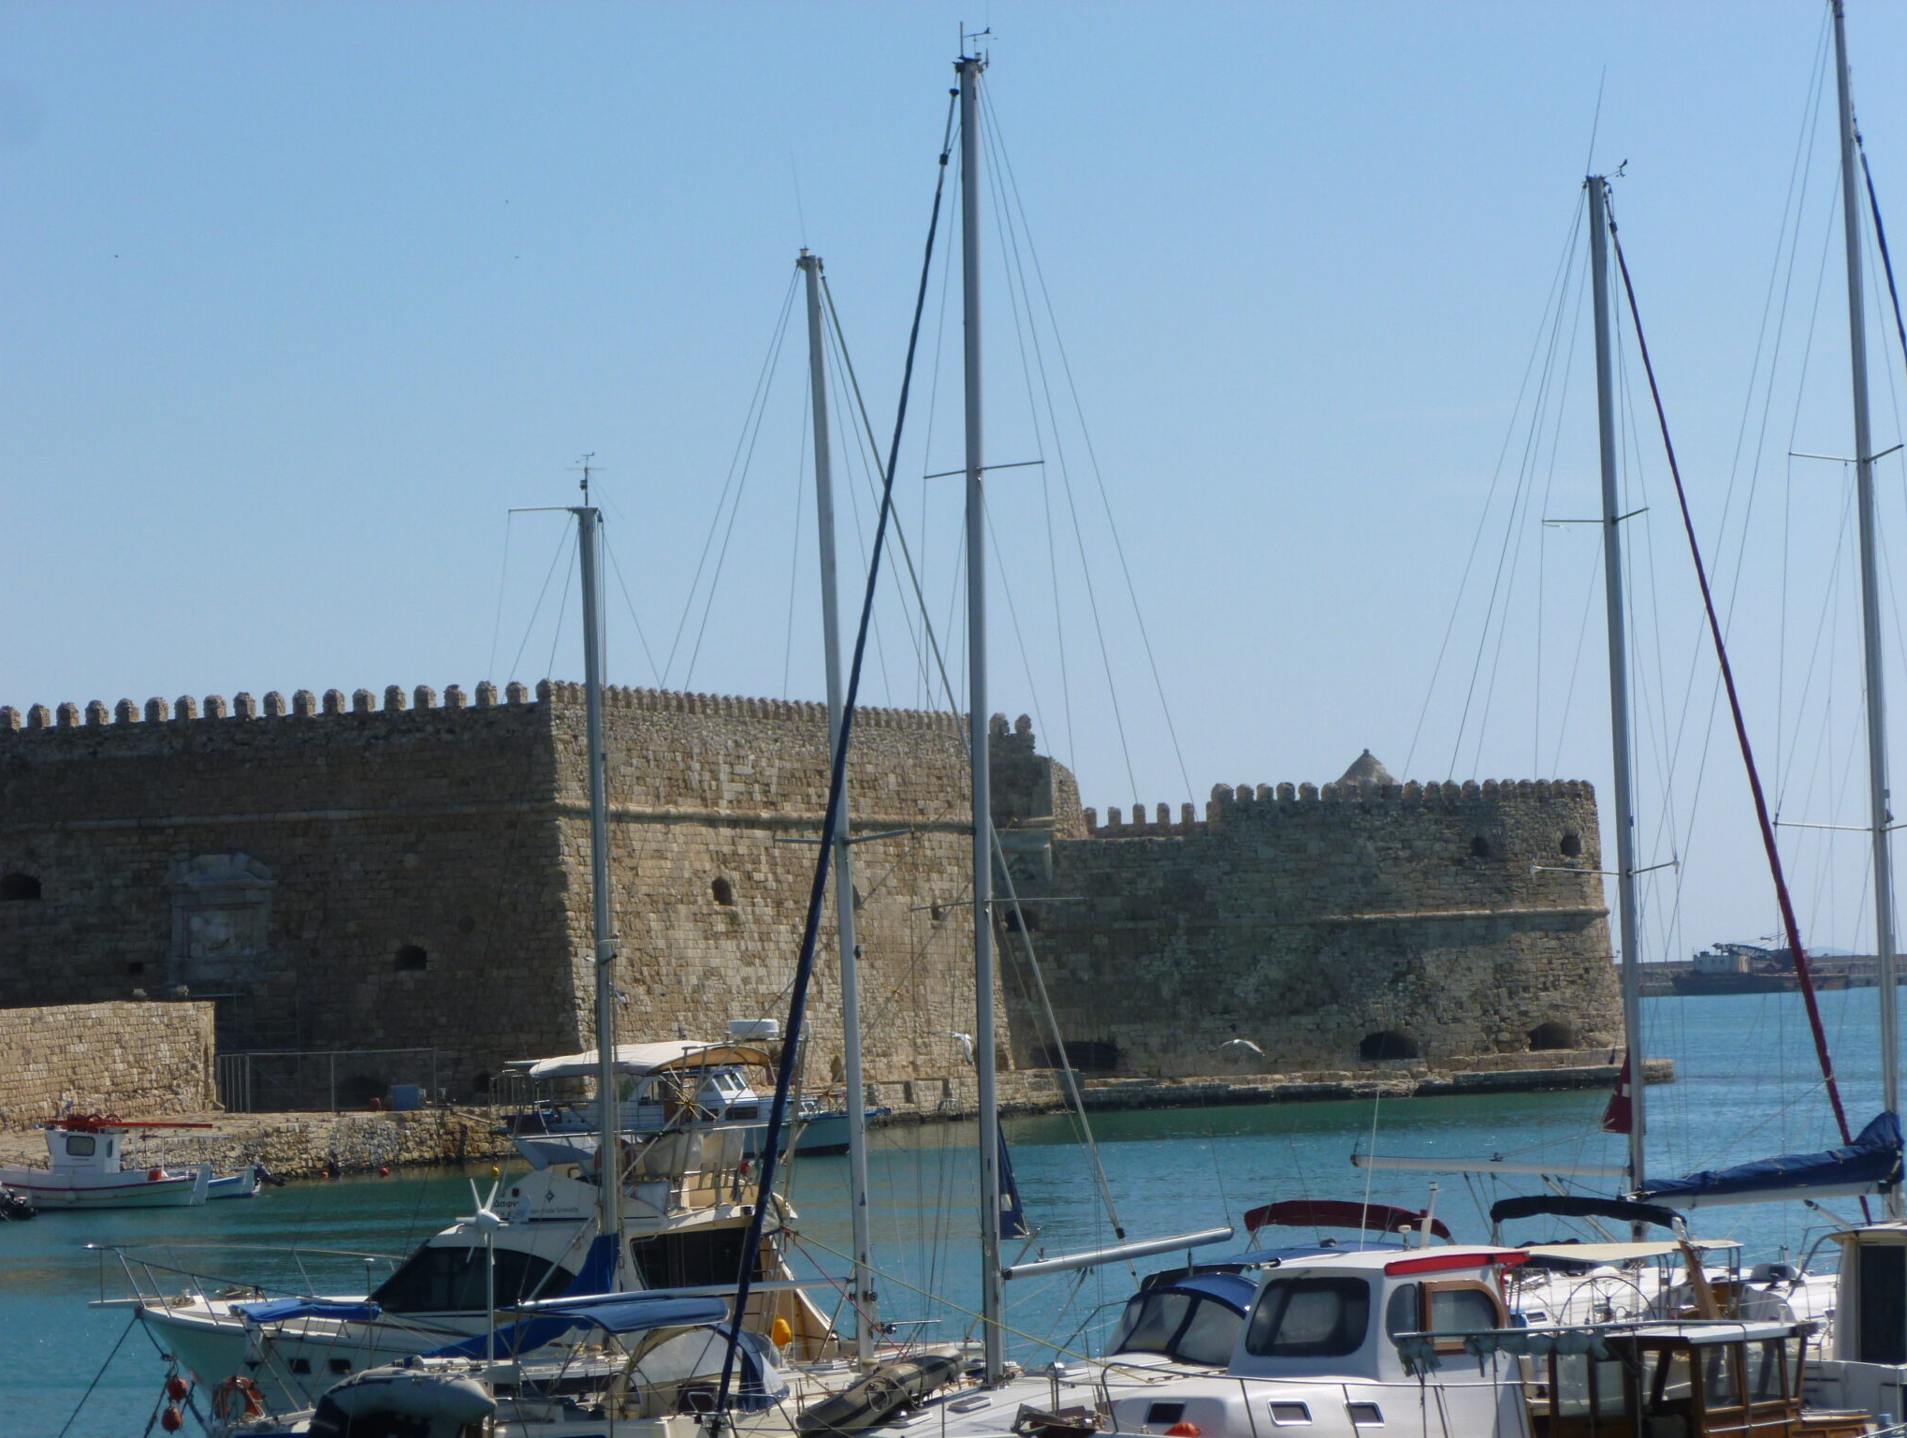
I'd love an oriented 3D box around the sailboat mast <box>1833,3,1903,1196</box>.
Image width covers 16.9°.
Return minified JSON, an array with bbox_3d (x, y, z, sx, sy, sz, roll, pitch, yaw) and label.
[{"bbox_3d":[8.704,-0.735,61.207,0.140,12.451,0.180,-4,-3,41],"label":"sailboat mast"}]

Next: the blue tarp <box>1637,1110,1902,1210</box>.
[{"bbox_3d":[7.578,4.035,59.500,0.320,0.750,4.050,-4,-3,41],"label":"blue tarp"}]

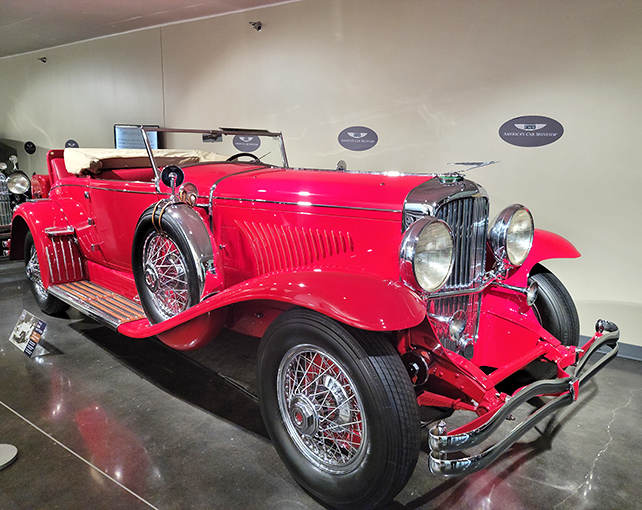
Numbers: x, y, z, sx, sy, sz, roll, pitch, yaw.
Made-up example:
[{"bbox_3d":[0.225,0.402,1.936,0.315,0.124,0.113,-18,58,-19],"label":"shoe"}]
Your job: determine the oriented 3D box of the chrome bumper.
[{"bbox_3d":[0.964,0.530,2.038,1.570,0.190,0.230,-10,14,-43],"label":"chrome bumper"}]

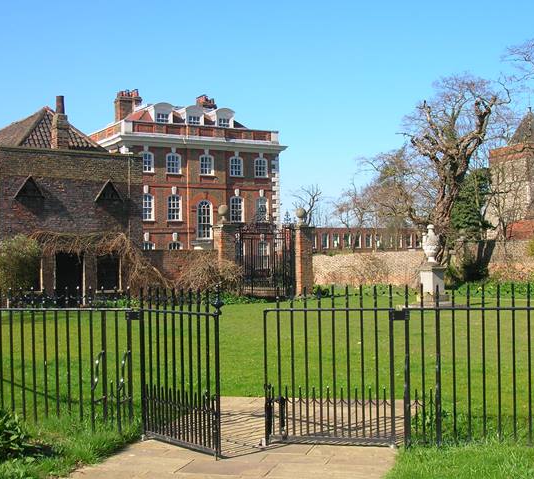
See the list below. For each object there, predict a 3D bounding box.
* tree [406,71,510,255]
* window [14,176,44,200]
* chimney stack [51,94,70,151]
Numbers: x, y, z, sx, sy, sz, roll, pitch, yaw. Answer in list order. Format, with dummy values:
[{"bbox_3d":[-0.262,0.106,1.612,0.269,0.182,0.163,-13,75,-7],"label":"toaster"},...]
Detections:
[{"bbox_3d":[9.881,-3.171,41.000,5.200,10.884,4.900,-1,-1,0],"label":"tree"},{"bbox_3d":[-7.527,-1.637,24.563,0.920,0.760,0.340,0,-1,-34],"label":"window"},{"bbox_3d":[-6.879,-3.872,25.846,0.460,1.849,0.580,0,-1,-34],"label":"chimney stack"}]

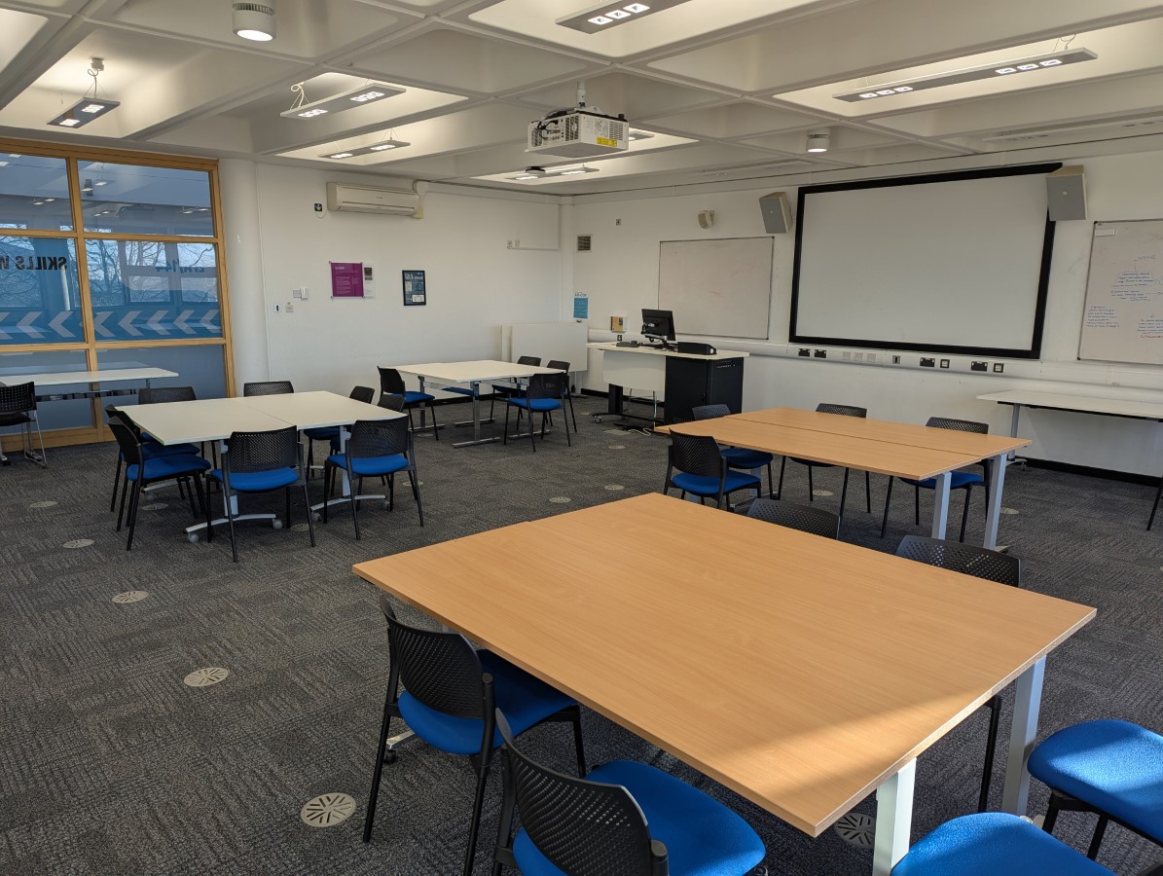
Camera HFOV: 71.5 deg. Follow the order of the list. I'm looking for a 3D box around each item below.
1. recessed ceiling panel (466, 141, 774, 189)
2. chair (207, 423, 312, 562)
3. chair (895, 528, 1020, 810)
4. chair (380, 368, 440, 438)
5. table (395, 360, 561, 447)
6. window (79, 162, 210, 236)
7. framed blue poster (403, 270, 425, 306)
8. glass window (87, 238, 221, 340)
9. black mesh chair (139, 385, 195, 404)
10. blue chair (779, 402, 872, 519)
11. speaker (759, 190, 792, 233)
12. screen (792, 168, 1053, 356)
[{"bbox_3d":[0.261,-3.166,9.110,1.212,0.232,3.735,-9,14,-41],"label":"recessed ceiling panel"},{"bbox_3d":[-2.038,0.295,5.099,0.530,0.790,0.560,-9,14,-41],"label":"chair"},{"bbox_3d":[1.181,0.793,2.711,0.530,0.790,0.530,10,14,41],"label":"chair"},{"bbox_3d":[-1.891,-0.377,8.716,0.530,0.790,0.530,-9,14,-41],"label":"chair"},{"bbox_3d":[-1.176,-0.409,9.078,1.500,0.730,1.500,-9,14,-41],"label":"table"},{"bbox_3d":[-4.500,-2.483,8.432,1.248,0.681,0.050,-9,14,-41],"label":"window"},{"bbox_3d":[-2.182,-1.952,10.559,0.332,0.442,0.025,-9,14,-41],"label":"framed blue poster"},{"bbox_3d":[-4.505,-1.575,8.611,1.270,1.029,0.050,-9,14,-41],"label":"glass window"},{"bbox_3d":[-3.257,0.005,6.550,0.530,0.790,0.560,-9,14,-41],"label":"black mesh chair"},{"bbox_3d":[1.814,0.174,6.000,0.530,0.790,0.530,-10,15,-44],"label":"blue chair"},{"bbox_3d":[2.263,-2.572,9.234,0.220,0.420,0.300,-33,28,-29],"label":"speaker"},{"bbox_3d":[3.401,-1.806,8.433,0.050,1.775,2.720,-9,15,-42],"label":"screen"}]

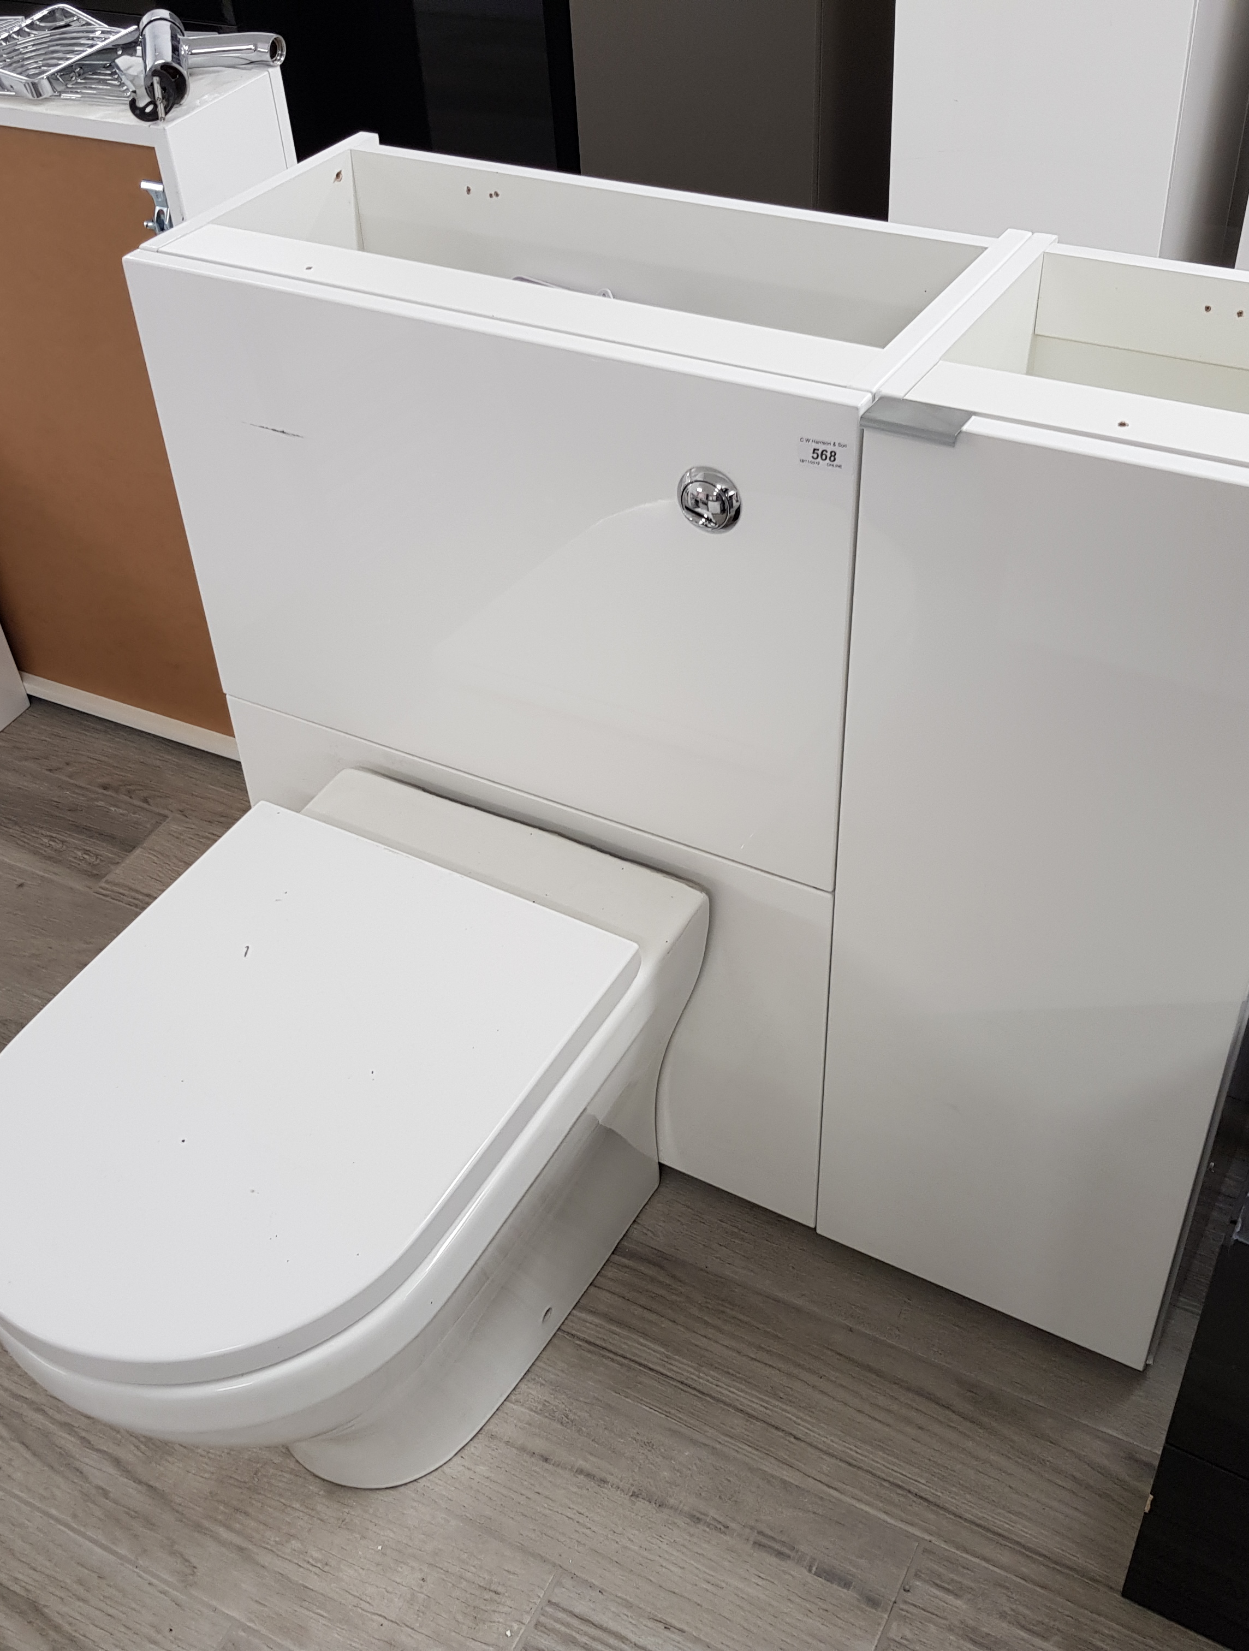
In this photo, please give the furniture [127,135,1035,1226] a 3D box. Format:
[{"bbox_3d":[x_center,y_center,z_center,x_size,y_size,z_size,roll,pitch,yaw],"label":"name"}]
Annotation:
[{"bbox_3d":[-0.024,-0.106,1.486,0.602,0.838,0.304,19,44,24],"label":"furniture"}]

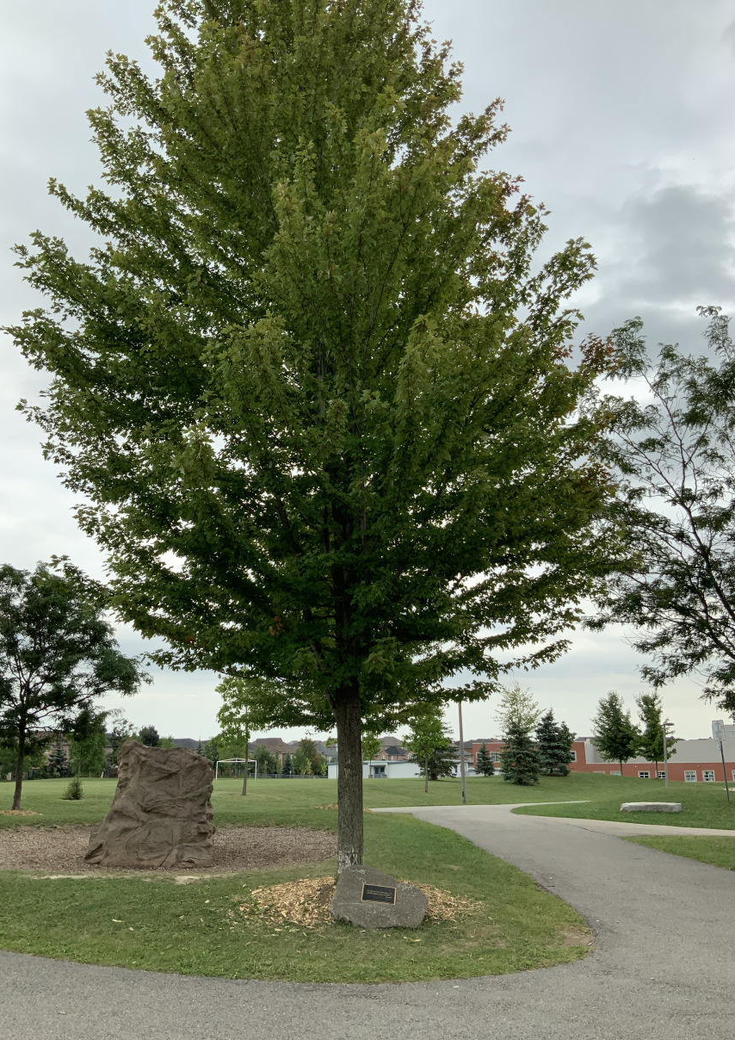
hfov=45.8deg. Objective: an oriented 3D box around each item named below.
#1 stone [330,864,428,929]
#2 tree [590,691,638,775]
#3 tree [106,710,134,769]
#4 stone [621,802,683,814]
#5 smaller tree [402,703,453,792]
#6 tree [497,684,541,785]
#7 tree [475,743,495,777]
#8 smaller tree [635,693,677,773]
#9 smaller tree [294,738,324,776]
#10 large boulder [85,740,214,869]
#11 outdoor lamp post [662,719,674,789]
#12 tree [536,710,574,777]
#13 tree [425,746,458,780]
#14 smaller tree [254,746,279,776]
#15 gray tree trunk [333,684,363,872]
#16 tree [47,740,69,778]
[{"bbox_3d":[0.105,3.772,8.826,0.960,0.550,0.580,0,-16,0],"label":"stone"},{"bbox_3d":[18.434,15.919,65.127,3.475,6.192,3.475,-4,-16,15],"label":"tree"},{"bbox_3d":[-26.043,23.785,92.000,3.272,6.602,3.272,4,-16,-15],"label":"tree"},{"bbox_3d":[8.975,9.097,27.564,1.920,0.420,0.720,0,-16,0],"label":"stone"},{"bbox_3d":[3.124,11.836,45.496,2.517,4.569,2.517,-1,-16,4],"label":"smaller tree"},{"bbox_3d":[11.122,15.754,64.132,3.295,7.264,3.295,-3,-16,9],"label":"tree"},{"bbox_3d":[9.883,20.192,73.270,1.593,2.862,1.593,-2,-16,7],"label":"tree"},{"bbox_3d":[26.253,19.629,79.663,3.778,7.570,3.778,-5,-16,17],"label":"smaller tree"},{"bbox_3d":[-8.365,34.247,125.414,4.213,5.738,4.213,1,-16,-4],"label":"smaller tree"},{"bbox_3d":[-3.459,4.446,13.864,2.041,1.861,1.450,1,-16,-3],"label":"large boulder"},{"bbox_3d":[18.997,14.926,55.014,0.723,4.249,0.350,0,-16,0],"label":"outdoor lamp post"},{"bbox_3d":[15.203,18.112,70.740,3.076,5.283,3.076,-3,-16,11],"label":"tree"},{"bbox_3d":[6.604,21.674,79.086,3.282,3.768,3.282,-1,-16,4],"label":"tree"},{"bbox_3d":[-16.784,40.055,144.555,4.285,4.955,4.285,2,-16,-6],"label":"smaller tree"},{"bbox_3d":[-0.256,3.403,11.508,0.360,2.441,0.360,0,-16,-1],"label":"gray tree trunk"},{"bbox_3d":[-46.247,35.744,130.185,3.345,5.830,3.345,5,-17,-18],"label":"tree"}]

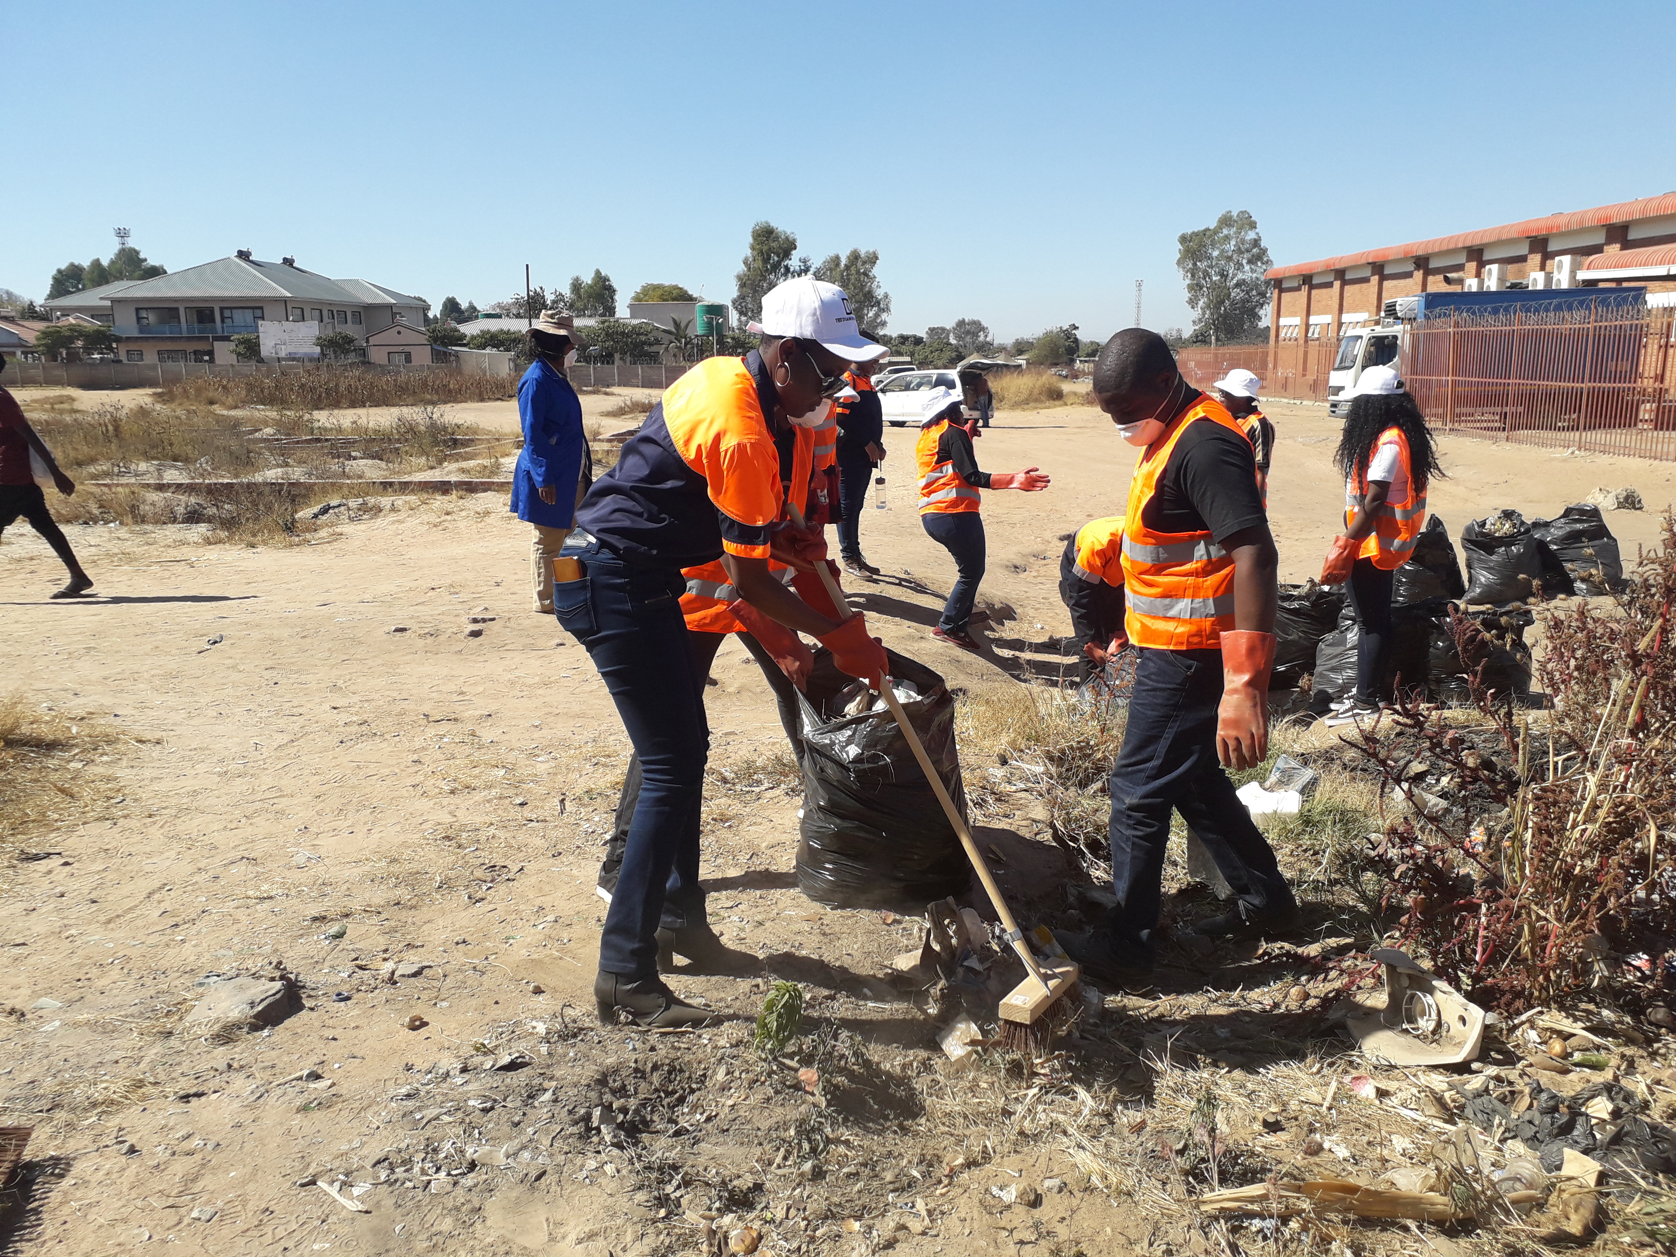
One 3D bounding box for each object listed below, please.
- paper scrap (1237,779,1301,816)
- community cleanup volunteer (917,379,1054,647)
[{"bbox_3d":[1.502,0.603,4.579,0.250,0.080,0.190,0,12,3],"label":"paper scrap"},{"bbox_3d":[0.858,-0.654,7.891,0.830,1.570,0.500,1,12,6],"label":"community cleanup volunteer"}]

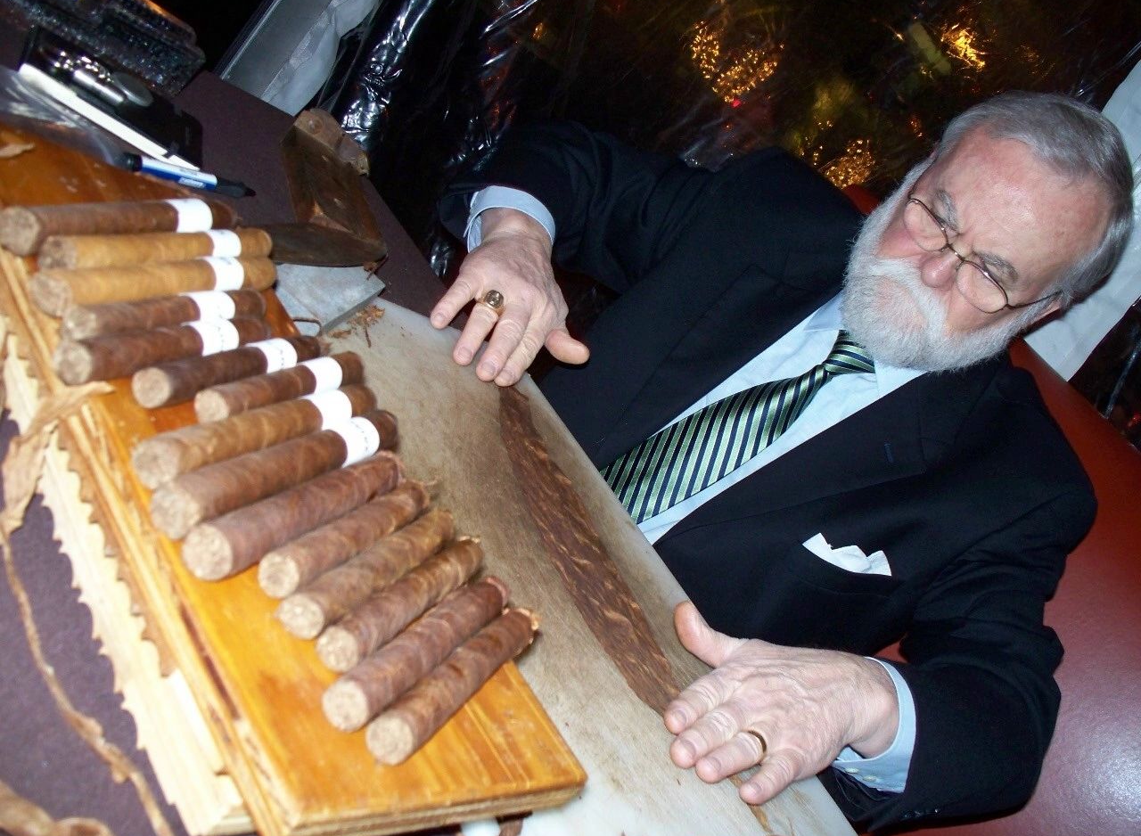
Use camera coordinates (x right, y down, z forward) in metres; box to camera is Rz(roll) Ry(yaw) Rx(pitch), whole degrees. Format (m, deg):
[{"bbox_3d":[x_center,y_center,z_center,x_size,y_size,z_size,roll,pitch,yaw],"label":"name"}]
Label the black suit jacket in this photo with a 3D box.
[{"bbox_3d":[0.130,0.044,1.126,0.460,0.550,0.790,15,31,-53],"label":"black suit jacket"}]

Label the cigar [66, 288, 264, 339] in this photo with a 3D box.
[{"bbox_3d":[-0.210,-0.056,0.636,0.017,0.017,0.150,43,18,7],"label":"cigar"}]

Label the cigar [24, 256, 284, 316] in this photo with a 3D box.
[{"bbox_3d":[-0.219,-0.075,0.655,0.021,0.021,0.191,43,18,6],"label":"cigar"}]

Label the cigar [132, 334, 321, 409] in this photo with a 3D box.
[{"bbox_3d":[-0.175,-0.027,0.633,0.020,0.020,0.151,43,18,5],"label":"cigar"}]

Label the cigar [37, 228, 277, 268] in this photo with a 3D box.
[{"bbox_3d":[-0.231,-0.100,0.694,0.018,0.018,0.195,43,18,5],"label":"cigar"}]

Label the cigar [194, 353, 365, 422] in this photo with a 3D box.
[{"bbox_3d":[-0.154,-0.018,0.658,0.017,0.017,0.151,43,18,6],"label":"cigar"}]

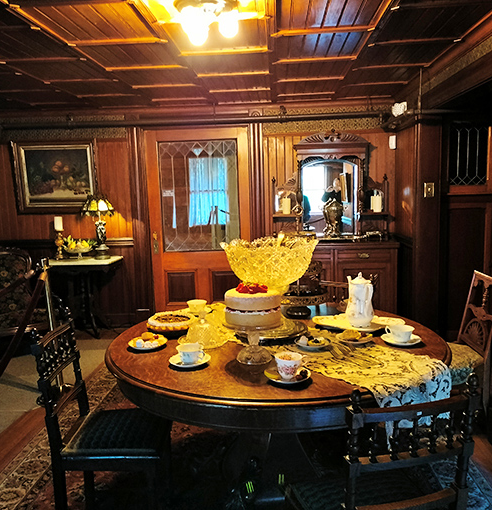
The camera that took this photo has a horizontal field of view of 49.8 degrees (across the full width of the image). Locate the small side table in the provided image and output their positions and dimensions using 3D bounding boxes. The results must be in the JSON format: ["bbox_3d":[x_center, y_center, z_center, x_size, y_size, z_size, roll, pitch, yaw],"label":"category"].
[{"bbox_3d":[-1.511,0.417,5.087,0.585,0.728,0.475,-1,7,4],"label":"small side table"}]

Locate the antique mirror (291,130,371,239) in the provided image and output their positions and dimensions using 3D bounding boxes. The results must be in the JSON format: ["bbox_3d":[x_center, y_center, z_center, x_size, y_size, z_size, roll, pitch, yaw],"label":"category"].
[{"bbox_3d":[0.793,-0.664,4.936,0.710,1.000,0.180,-1,7,4],"label":"antique mirror"}]

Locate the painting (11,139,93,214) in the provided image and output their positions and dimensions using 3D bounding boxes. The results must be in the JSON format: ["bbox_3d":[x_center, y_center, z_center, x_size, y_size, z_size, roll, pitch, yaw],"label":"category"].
[{"bbox_3d":[-1.858,-0.755,5.133,0.775,0.680,0.080,-1,14,4],"label":"painting"}]

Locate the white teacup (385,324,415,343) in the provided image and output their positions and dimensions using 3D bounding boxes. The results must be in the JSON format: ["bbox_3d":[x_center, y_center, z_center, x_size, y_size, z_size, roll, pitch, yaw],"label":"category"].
[{"bbox_3d":[0.615,0.314,2.115,0.117,0.054,0.095,-2,7,1],"label":"white teacup"}]

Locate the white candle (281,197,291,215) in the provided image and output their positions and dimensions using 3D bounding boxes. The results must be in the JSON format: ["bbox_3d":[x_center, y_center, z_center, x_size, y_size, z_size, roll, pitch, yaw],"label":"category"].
[{"bbox_3d":[0.368,-0.448,4.870,0.075,0.150,0.075,-1,7,3],"label":"white candle"}]

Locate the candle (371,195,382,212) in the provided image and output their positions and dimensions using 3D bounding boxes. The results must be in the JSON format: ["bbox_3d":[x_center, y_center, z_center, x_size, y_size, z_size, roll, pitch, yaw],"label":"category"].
[{"bbox_3d":[1.198,-0.464,4.835,0.093,0.146,0.093,-1,7,4],"label":"candle"}]

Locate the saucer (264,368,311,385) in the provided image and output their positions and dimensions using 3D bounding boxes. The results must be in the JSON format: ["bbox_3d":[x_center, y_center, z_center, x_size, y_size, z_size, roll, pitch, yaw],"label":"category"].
[{"bbox_3d":[0.147,0.425,1.868,0.163,0.022,0.163,-1,7,4],"label":"saucer"}]

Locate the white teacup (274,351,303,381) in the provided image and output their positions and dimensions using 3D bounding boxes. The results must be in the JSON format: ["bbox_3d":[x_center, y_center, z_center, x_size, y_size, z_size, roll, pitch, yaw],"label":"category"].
[{"bbox_3d":[0.151,0.391,1.856,0.104,0.073,0.093,-3,7,-7],"label":"white teacup"}]

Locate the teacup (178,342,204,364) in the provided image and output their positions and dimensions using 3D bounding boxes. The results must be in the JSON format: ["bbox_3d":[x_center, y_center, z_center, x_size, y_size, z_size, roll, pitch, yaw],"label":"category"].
[{"bbox_3d":[-0.195,0.361,1.924,0.122,0.055,0.100,5,10,41],"label":"teacup"}]

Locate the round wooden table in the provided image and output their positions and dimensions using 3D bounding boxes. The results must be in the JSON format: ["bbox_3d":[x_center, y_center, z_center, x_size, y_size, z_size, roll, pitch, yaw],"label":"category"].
[{"bbox_3d":[0.136,0.719,2.296,1.385,0.750,1.385,-1,7,4],"label":"round wooden table"}]

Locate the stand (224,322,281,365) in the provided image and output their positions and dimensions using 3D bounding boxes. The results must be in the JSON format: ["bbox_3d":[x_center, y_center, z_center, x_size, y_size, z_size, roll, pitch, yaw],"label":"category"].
[{"bbox_3d":[0.035,0.316,1.959,0.224,0.140,0.224,-1,7,4],"label":"stand"}]

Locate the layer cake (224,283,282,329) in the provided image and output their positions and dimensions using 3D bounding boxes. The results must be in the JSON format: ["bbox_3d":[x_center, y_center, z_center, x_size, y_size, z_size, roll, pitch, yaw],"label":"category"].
[{"bbox_3d":[0.029,0.190,2.065,0.219,0.152,0.219,-1,7,4],"label":"layer cake"}]

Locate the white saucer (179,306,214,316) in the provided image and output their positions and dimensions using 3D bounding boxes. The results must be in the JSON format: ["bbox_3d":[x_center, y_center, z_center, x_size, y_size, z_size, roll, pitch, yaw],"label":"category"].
[{"bbox_3d":[-0.264,0.295,2.781,0.170,0.023,0.170,-2,7,0],"label":"white saucer"}]

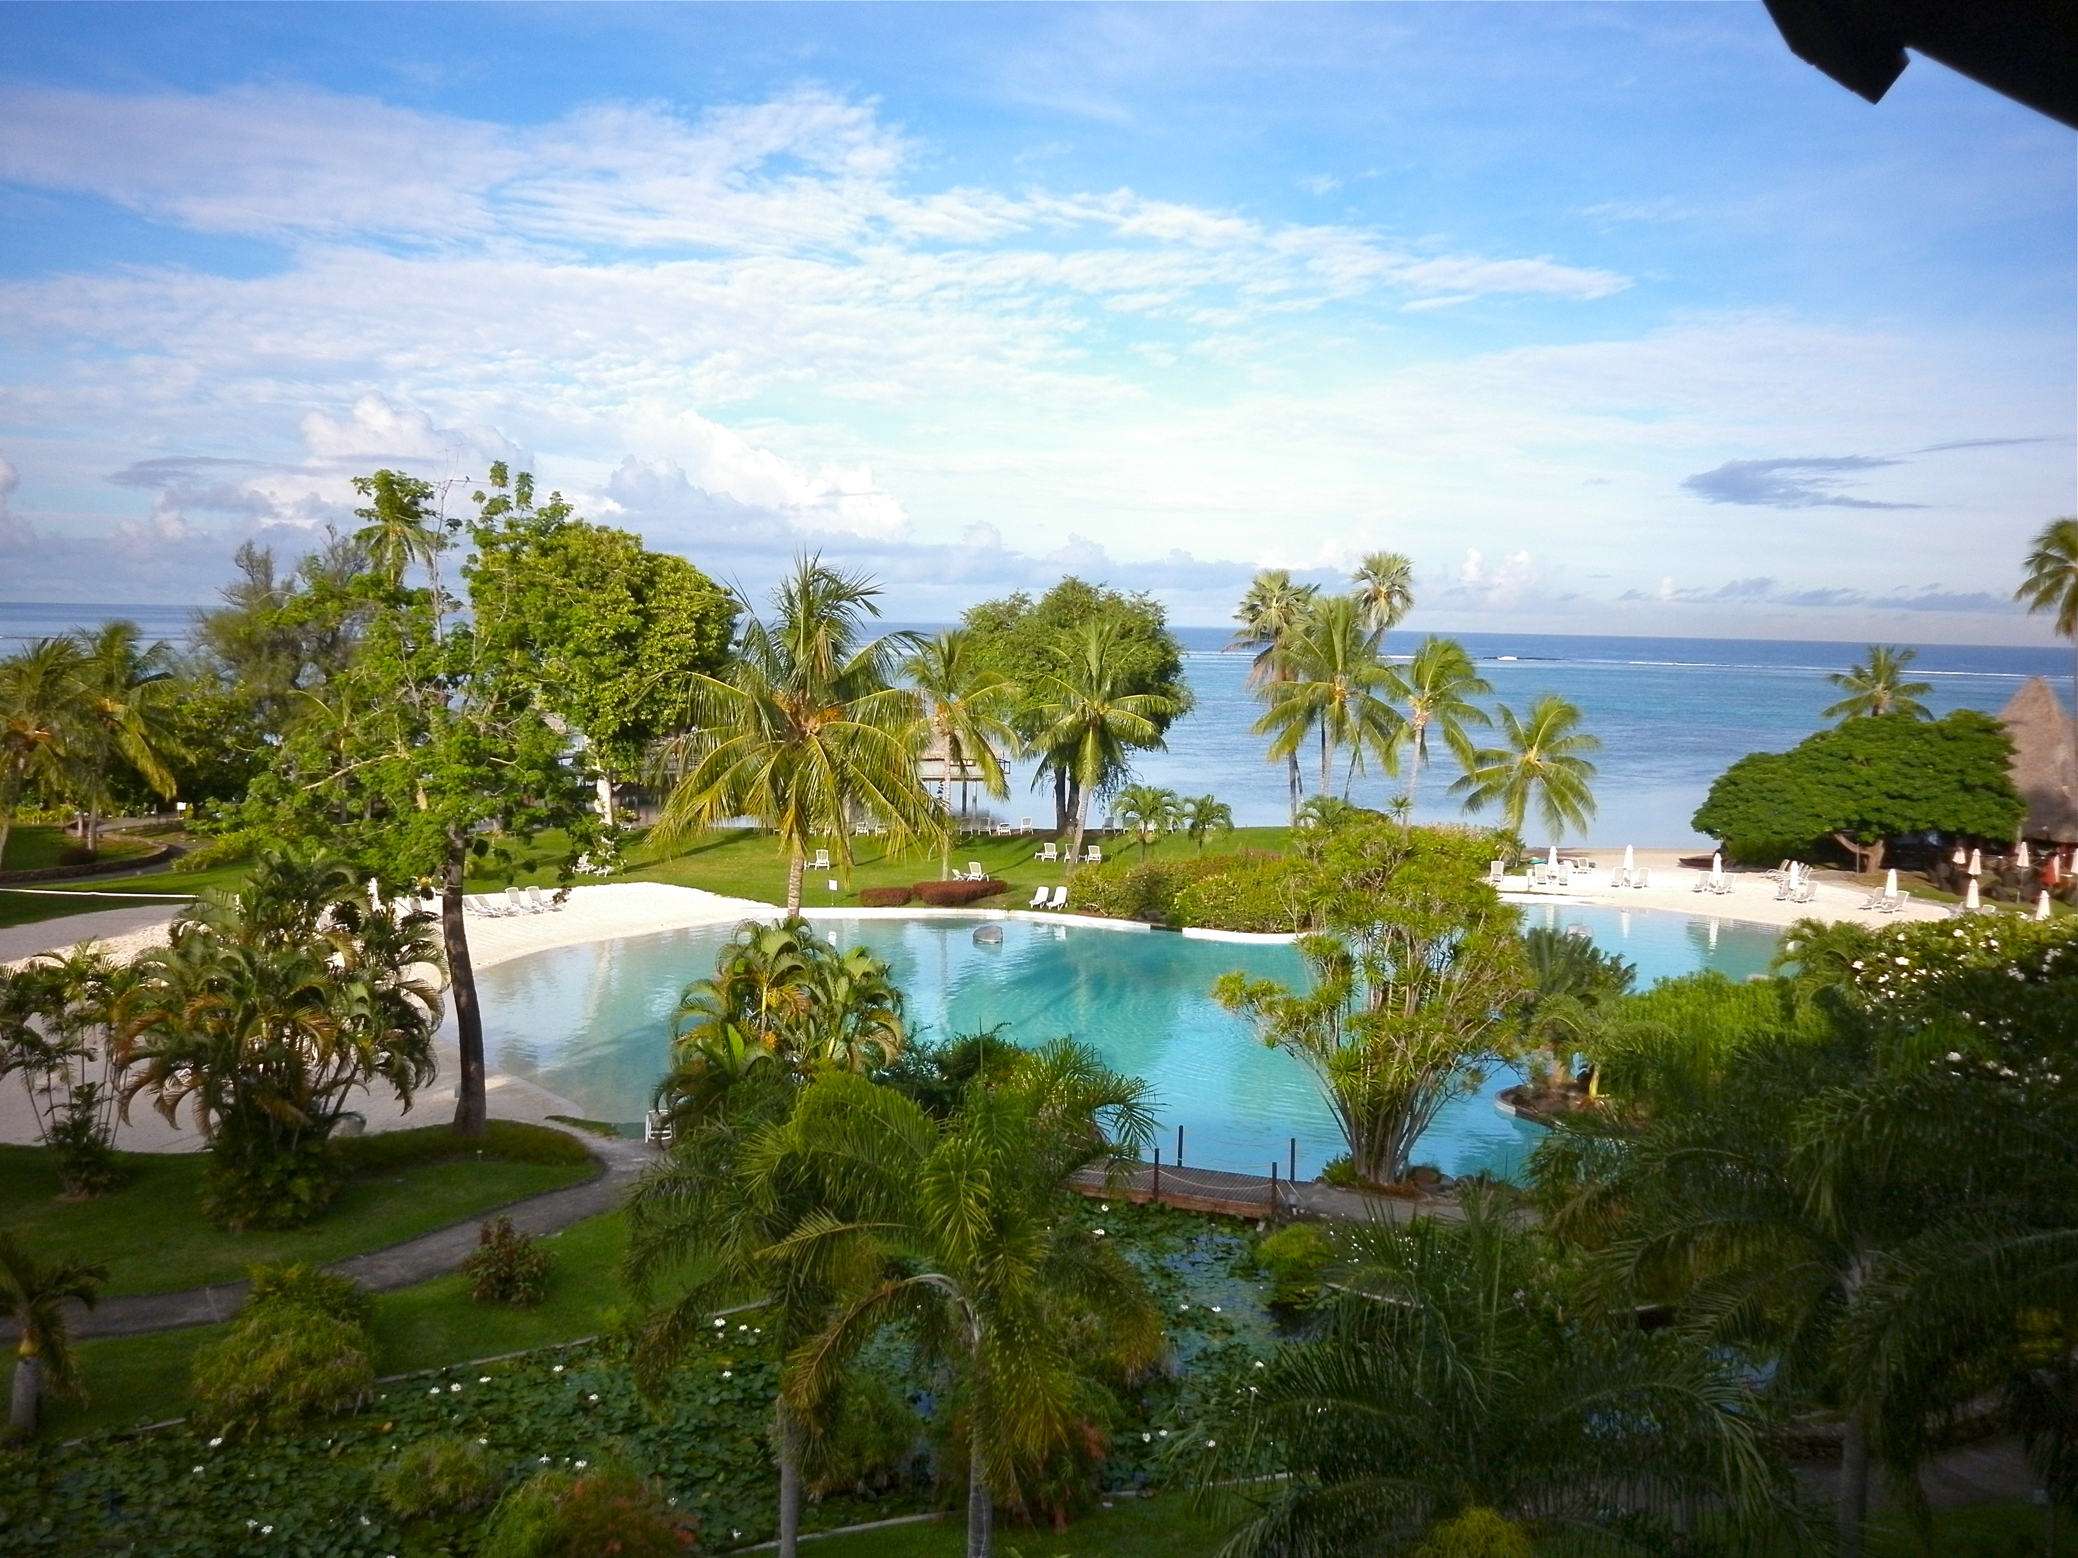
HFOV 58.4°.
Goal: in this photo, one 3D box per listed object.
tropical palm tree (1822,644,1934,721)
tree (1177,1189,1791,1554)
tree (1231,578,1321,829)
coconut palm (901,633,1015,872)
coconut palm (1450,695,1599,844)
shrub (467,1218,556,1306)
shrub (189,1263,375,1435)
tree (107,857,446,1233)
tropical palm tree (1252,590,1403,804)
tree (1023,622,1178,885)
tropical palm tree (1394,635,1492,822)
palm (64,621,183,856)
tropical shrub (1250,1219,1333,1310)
[{"bbox_3d":[53.755,-2.178,118.466,7.160,12.660,6.800,3,5,24],"label":"tropical palm tree"},{"bbox_3d":[4.503,7.484,19.187,6.300,6.661,6.300,1,5,0],"label":"tree"},{"bbox_3d":[14.587,-4.265,111.311,5.370,16.340,5.110,2,5,7],"label":"tree"},{"bbox_3d":[-4.061,-1.157,92.850,5.780,12.460,5.490,1,5,-3],"label":"coconut palm"},{"bbox_3d":[26.924,0.157,102.598,8.180,9.530,7.770,3,5,15],"label":"coconut palm"},{"bbox_3d":[-9.549,8.575,33.523,1.580,1.481,1.580,1,5,0],"label":"shrub"},{"bbox_3d":[-12.511,9.175,30.707,2.900,2.200,2.600,-1,5,-22],"label":"shrub"},{"bbox_3d":[-15.426,5.229,37.739,6.656,7.189,6.324,1,5,0],"label":"tree"},{"bbox_3d":[15.798,-2.522,100.377,8.370,14.770,7.950,2,5,9],"label":"tropical palm tree"},{"bbox_3d":[3.253,-1.469,94.558,7.720,13.110,7.330,1,5,2],"label":"tree"},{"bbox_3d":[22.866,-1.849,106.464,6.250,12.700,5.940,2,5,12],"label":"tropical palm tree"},{"bbox_3d":[-44.281,-2.028,89.446,6.240,11.137,6.240,1,5,0],"label":"palm"},{"bbox_3d":[4.666,8.860,34.262,1.524,1.399,1.524,1,5,0],"label":"tropical shrub"}]

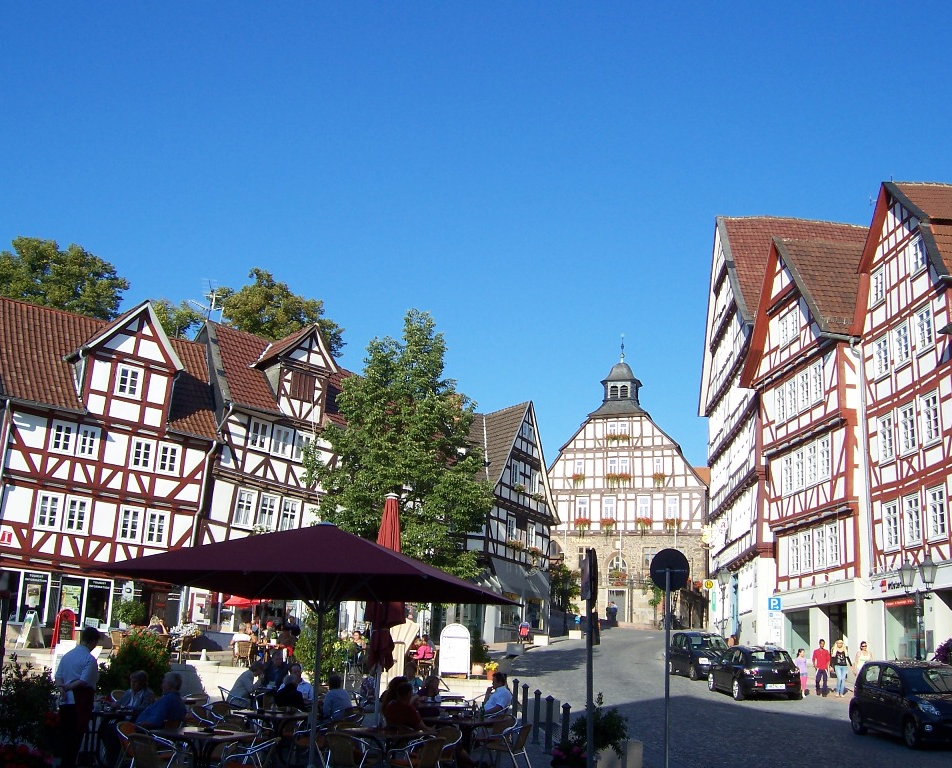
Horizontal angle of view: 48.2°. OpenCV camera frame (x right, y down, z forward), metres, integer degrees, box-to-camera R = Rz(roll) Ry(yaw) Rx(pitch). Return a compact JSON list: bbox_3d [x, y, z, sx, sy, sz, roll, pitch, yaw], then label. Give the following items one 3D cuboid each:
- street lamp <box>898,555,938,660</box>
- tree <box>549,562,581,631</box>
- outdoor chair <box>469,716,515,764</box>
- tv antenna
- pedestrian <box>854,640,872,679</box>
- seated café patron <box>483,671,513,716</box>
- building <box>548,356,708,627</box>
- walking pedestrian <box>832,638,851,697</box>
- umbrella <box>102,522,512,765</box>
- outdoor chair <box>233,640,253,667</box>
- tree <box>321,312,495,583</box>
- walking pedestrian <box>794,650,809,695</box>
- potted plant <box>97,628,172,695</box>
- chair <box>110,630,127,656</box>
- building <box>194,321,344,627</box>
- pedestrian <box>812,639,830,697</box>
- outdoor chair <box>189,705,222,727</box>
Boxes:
[{"bbox_3d":[11.504,6.480,27.643,0.450,4.100,1.450,5,-15,-6],"label":"street lamp"},{"bbox_3d":[4.999,12.510,63.000,2.900,4.130,2.900,3,-15,0],"label":"tree"},{"bbox_3d":[0.248,4.900,14.738,0.580,0.770,0.560,10,-16,-23],"label":"outdoor chair"},{"bbox_3d":[-10.663,-3.250,42.147,1.300,1.790,1.200,1,-15,10],"label":"tv antenna"},{"bbox_3d":[11.237,8.316,30.873,0.500,1.660,0.350,-1,-16,14],"label":"pedestrian"},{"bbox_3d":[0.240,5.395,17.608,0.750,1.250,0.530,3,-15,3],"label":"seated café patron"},{"bbox_3d":[13.968,8.876,85.084,12.900,21.470,14.000,-4,-17,26],"label":"building"},{"bbox_3d":[10.666,8.296,31.077,0.510,1.670,0.350,0,-15,12],"label":"walking pedestrian"},{"bbox_3d":[-1.819,3.229,12.837,3.850,3.060,3.850,-1,-16,16],"label":"umbrella"},{"bbox_3d":[-6.530,7.620,29.688,0.570,0.860,0.600,-2,-16,20],"label":"outdoor chair"},{"bbox_3d":[-2.340,3.231,32.031,5.600,10.600,5.400,3,-15,0],"label":"tree"},{"bbox_3d":[9.729,8.645,31.800,0.420,1.420,0.360,13,-18,-32],"label":"walking pedestrian"},{"bbox_3d":[-7.722,6.422,24.043,1.750,1.750,1.650,3,-15,0],"label":"potted plant"},{"bbox_3d":[-11.504,8.411,34.324,0.570,0.900,0.550,12,-17,-29],"label":"chair"},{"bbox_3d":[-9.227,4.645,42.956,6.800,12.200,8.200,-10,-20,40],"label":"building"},{"bbox_3d":[10.480,8.620,32.300,0.520,1.700,0.420,1,-15,8],"label":"pedestrian"},{"bbox_3d":[-3.441,4.610,13.723,0.580,0.780,0.560,-8,-19,35],"label":"outdoor chair"}]

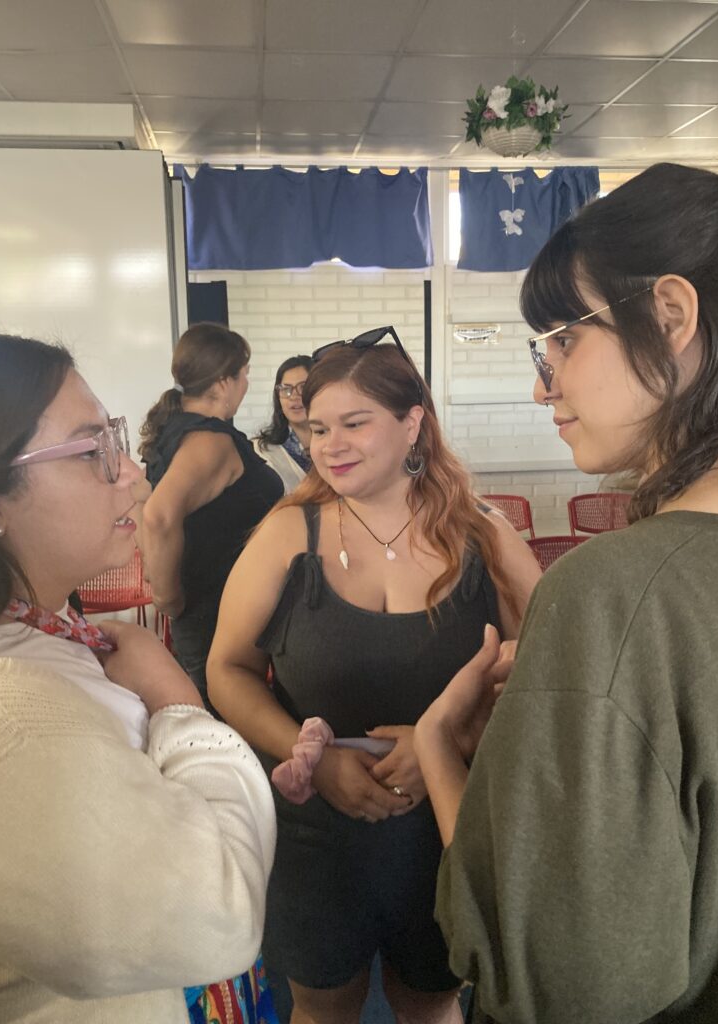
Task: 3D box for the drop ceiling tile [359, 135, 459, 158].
[{"bbox_3d":[0.307,-2.289,5.175,0.605,0.020,0.493,-2,9,-7],"label":"drop ceiling tile"}]

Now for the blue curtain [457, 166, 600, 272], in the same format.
[{"bbox_3d":[1.128,-1.940,5.499,0.967,0.665,0.080,-2,9,-7],"label":"blue curtain"}]

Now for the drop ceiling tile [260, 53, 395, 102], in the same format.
[{"bbox_3d":[-0.160,-2.091,3.972,0.605,0.020,0.605,-2,9,-7],"label":"drop ceiling tile"}]

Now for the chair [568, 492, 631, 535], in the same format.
[{"bbox_3d":[1.559,0.309,4.986,0.480,0.800,0.520,-3,9,-12],"label":"chair"}]

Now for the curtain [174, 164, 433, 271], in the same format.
[{"bbox_3d":[-0.333,-1.880,5.320,1.641,0.650,0.080,-2,9,-7],"label":"curtain"}]

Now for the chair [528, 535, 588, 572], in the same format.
[{"bbox_3d":[1.036,0.525,3.680,0.480,0.800,0.520,-4,9,-17],"label":"chair"}]

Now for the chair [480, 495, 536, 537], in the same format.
[{"bbox_3d":[0.860,0.318,5.035,0.480,0.800,0.520,-3,9,-12],"label":"chair"}]

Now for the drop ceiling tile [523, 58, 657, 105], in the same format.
[{"bbox_3d":[1.065,-2.144,4.122,0.605,0.020,0.605,-2,9,-7],"label":"drop ceiling tile"}]

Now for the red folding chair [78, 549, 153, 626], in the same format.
[{"bbox_3d":[-1.107,0.598,3.552,0.480,0.800,0.520,-1,9,0],"label":"red folding chair"}]

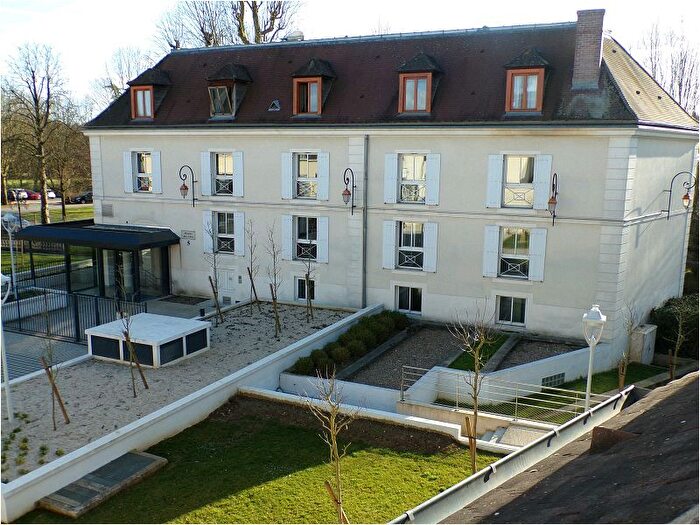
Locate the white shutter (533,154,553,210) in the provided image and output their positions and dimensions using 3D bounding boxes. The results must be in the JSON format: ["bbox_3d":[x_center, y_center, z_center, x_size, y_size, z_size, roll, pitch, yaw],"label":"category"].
[{"bbox_3d":[7.501,-3.106,25.180,0.578,2.100,0.050,5,10,23],"label":"white shutter"}]

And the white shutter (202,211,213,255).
[{"bbox_3d":[-6.444,-1.372,29.404,0.524,1.930,0.045,5,10,23],"label":"white shutter"}]

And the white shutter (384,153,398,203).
[{"bbox_3d":[1.774,-3.574,27.652,0.578,2.100,0.050,5,10,23],"label":"white shutter"}]

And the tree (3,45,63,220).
[{"bbox_3d":[-30.391,-12.013,62.160,5.900,17.354,5.900,-4,10,-26],"label":"tree"}]

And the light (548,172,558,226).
[{"bbox_3d":[7.747,-2.377,24.429,0.353,2.016,1.365,5,10,23],"label":"light"}]

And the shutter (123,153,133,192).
[{"bbox_3d":[-10.523,-4.295,30.768,0.524,1.930,0.045,5,10,23],"label":"shutter"}]

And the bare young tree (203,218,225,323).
[{"bbox_3d":[-5.595,0.436,26.527,1.000,4.434,0.950,-1,9,-12],"label":"bare young tree"}]

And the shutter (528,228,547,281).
[{"bbox_3d":[7.434,-0.310,25.642,0.578,2.115,0.050,5,10,23],"label":"shutter"}]

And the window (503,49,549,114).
[{"bbox_3d":[6.789,-7.016,24.715,1.562,2.444,1.462,5,10,24],"label":"window"}]

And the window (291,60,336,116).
[{"bbox_3d":[-1.602,-7.718,28.511,1.562,2.444,1.462,5,10,24],"label":"window"}]

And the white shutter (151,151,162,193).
[{"bbox_3d":[-8.978,-4.168,30.095,0.524,1.930,0.045,5,10,23],"label":"white shutter"}]

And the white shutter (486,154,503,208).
[{"bbox_3d":[5.611,-3.133,25.001,0.554,2.051,0.055,5,10,24],"label":"white shutter"}]

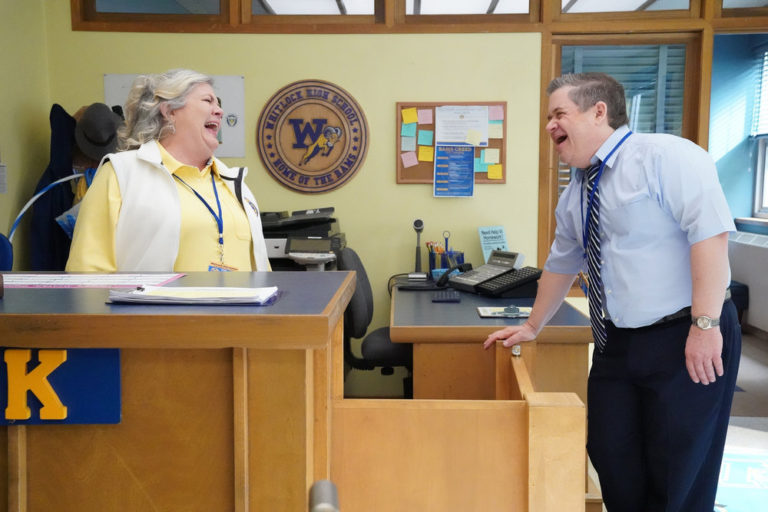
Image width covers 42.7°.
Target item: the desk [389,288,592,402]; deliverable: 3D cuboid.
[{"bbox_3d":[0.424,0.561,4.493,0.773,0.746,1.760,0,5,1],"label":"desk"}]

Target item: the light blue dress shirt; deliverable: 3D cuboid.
[{"bbox_3d":[0.664,-0.074,2.542,0.360,0.560,0.500,-14,13,-40],"label":"light blue dress shirt"}]

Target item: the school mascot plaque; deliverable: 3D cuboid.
[{"bbox_3d":[-0.383,-0.642,5.292,0.615,0.620,0.035,0,5,1],"label":"school mascot plaque"}]

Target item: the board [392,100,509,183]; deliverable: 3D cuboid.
[{"bbox_3d":[0.361,-0.608,5.293,0.605,0.447,0.025,0,5,1],"label":"board"}]

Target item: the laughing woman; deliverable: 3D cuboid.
[{"bbox_3d":[-0.600,0.265,2.840,0.560,1.596,0.420,-3,6,-34],"label":"laughing woman"}]

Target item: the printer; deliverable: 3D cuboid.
[{"bbox_3d":[-0.452,-0.006,4.973,0.500,0.480,0.500,0,5,1],"label":"printer"}]

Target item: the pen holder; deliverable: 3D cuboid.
[{"bbox_3d":[0.324,0.052,5.086,0.180,0.148,0.110,0,5,1],"label":"pen holder"}]

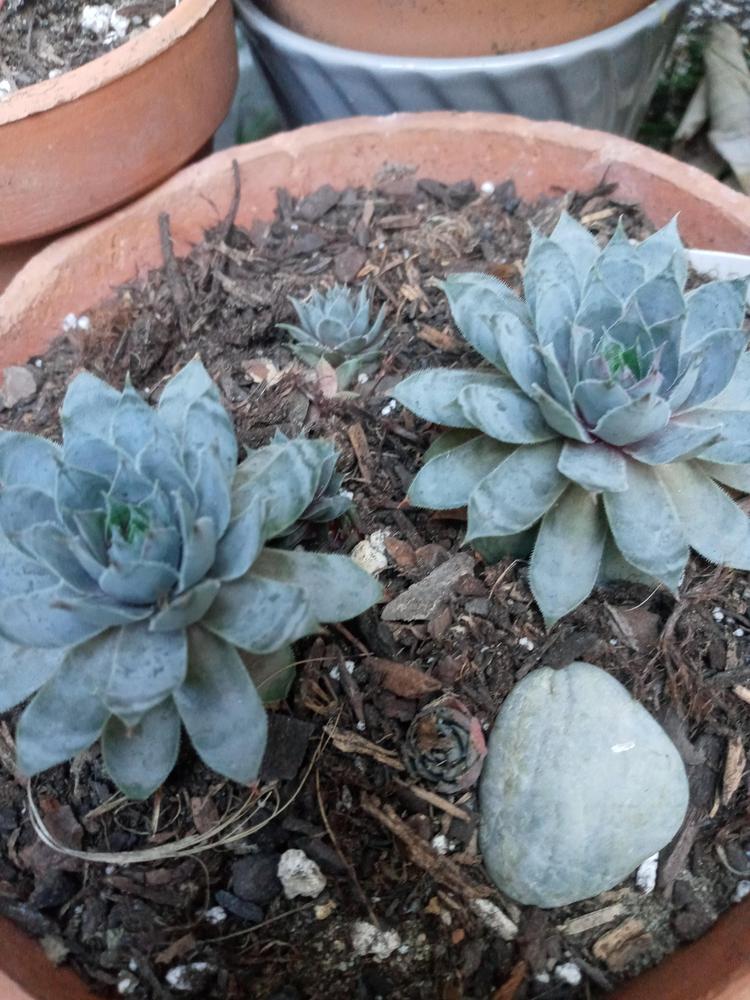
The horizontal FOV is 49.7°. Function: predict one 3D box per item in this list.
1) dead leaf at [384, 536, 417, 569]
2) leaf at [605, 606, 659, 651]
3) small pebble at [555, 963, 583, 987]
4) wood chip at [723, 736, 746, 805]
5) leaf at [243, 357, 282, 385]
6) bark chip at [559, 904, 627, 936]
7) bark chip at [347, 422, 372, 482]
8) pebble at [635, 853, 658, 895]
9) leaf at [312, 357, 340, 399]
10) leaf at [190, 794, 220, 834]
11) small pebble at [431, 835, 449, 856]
[{"bbox_3d":[0.008,0.017,0.272,0.007,0.003,0.014,-40,61,-14],"label":"dead leaf"},{"bbox_3d":[0.082,0.040,0.256,0.014,0.006,0.015,-21,60,-1],"label":"leaf"},{"bbox_3d":[0.052,0.127,0.217,0.007,0.007,0.006,-11,60,4],"label":"small pebble"},{"bbox_3d":[0.084,0.063,0.189,0.003,0.004,0.014,13,66,18],"label":"wood chip"},{"bbox_3d":[-0.046,-0.051,0.321,0.009,0.004,0.019,-40,61,-15],"label":"leaf"},{"bbox_3d":[0.049,0.094,0.181,0.014,0.003,0.003,-18,61,2],"label":"bark chip"},{"bbox_3d":[-0.004,-0.014,0.247,0.004,0.003,0.019,-16,61,3],"label":"bark chip"},{"bbox_3d":[0.071,0.098,0.213,0.005,0.004,0.010,8,61,14],"label":"pebble"},{"bbox_3d":[-0.020,-0.048,0.319,0.009,0.005,0.018,-14,77,1],"label":"leaf"},{"bbox_3d":[-0.049,0.092,0.237,0.007,0.003,0.011,-18,58,-2],"label":"leaf"},{"bbox_3d":[0.019,0.101,0.237,0.005,0.005,0.006,-10,61,5],"label":"small pebble"}]

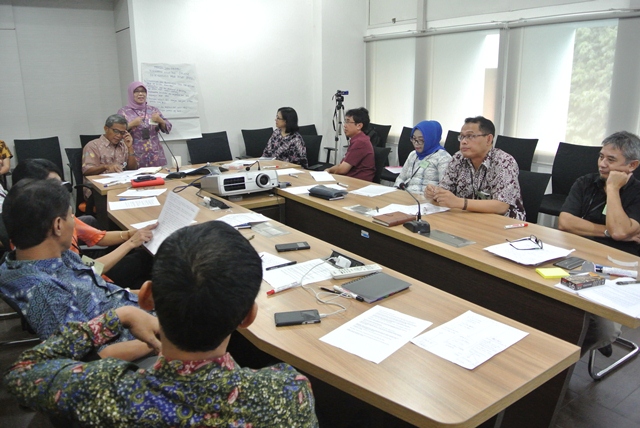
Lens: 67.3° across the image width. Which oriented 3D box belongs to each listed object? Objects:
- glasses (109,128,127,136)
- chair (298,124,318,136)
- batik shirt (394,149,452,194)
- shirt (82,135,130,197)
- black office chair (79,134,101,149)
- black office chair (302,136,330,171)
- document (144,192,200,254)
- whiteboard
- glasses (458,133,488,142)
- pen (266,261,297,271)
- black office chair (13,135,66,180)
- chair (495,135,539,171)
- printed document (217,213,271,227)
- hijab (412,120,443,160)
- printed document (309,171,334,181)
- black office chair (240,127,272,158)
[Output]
[{"bbox_3d":[-1.793,-0.733,4.225,0.140,0.045,0.140,-13,37,-39],"label":"glasses"},{"bbox_3d":[-0.104,-0.676,6.457,0.530,0.950,0.580,-11,18,-33],"label":"chair"},{"bbox_3d":[0.762,-0.227,3.604,0.350,0.560,0.450,-10,18,-33],"label":"batik shirt"},{"bbox_3d":[-1.964,-0.437,4.434,0.470,0.600,0.320,-12,18,-36],"label":"shirt"},{"bbox_3d":[-2.683,-0.440,5.759,0.580,0.930,0.620,-4,15,-12],"label":"black office chair"},{"bbox_3d":[-0.241,-0.374,5.355,0.580,0.930,0.620,3,15,14],"label":"black office chair"},{"bbox_3d":[-0.705,0.064,2.260,0.210,0.290,0.020,29,1,28],"label":"document"},{"bbox_3d":[-1.617,-1.229,5.250,0.610,0.830,0.030,-9,12,-28],"label":"whiteboard"},{"bbox_3d":[0.923,-0.455,2.870,0.140,0.045,0.140,-9,17,-28],"label":"glasses"},{"bbox_3d":[-0.157,0.217,1.997,0.143,0.012,0.012,-10,18,-32],"label":"pen"},{"bbox_3d":[-2.953,-0.318,5.224,0.530,0.950,0.580,-12,19,-37],"label":"black office chair"},{"bbox_3d":[1.785,-0.270,4.841,0.580,0.950,0.510,-10,18,-33],"label":"chair"},{"bbox_3d":[-0.448,0.038,2.666,0.297,0.020,0.210,-12,19,-38],"label":"printed document"},{"bbox_3d":[0.826,-0.550,3.642,0.250,0.310,0.220,-10,17,-31],"label":"hijab"},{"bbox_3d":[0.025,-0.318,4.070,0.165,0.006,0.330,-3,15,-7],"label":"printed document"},{"bbox_3d":[-0.693,-0.602,6.263,0.580,0.930,0.620,-7,16,-23],"label":"black office chair"}]

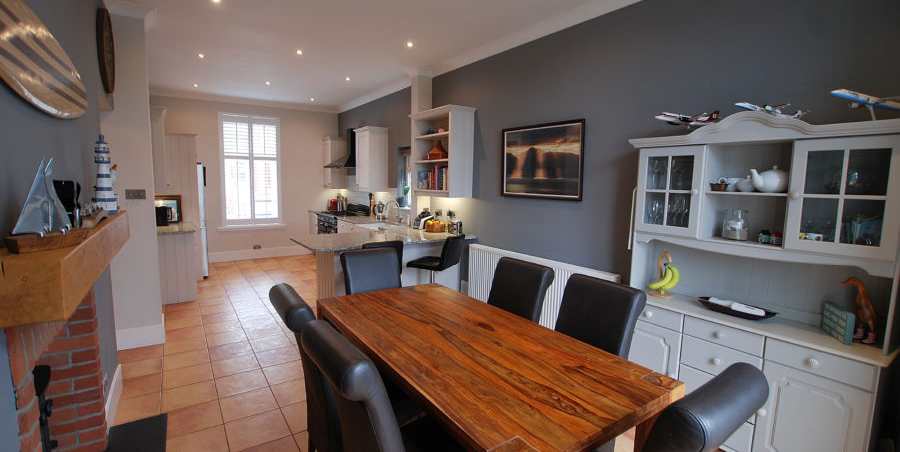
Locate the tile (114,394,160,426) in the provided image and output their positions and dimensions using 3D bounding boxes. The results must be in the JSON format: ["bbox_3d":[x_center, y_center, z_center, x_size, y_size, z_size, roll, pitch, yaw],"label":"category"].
[{"bbox_3d":[-2.122,1.250,2.528,0.265,0.012,0.331,-4,8,-36],"label":"tile"}]

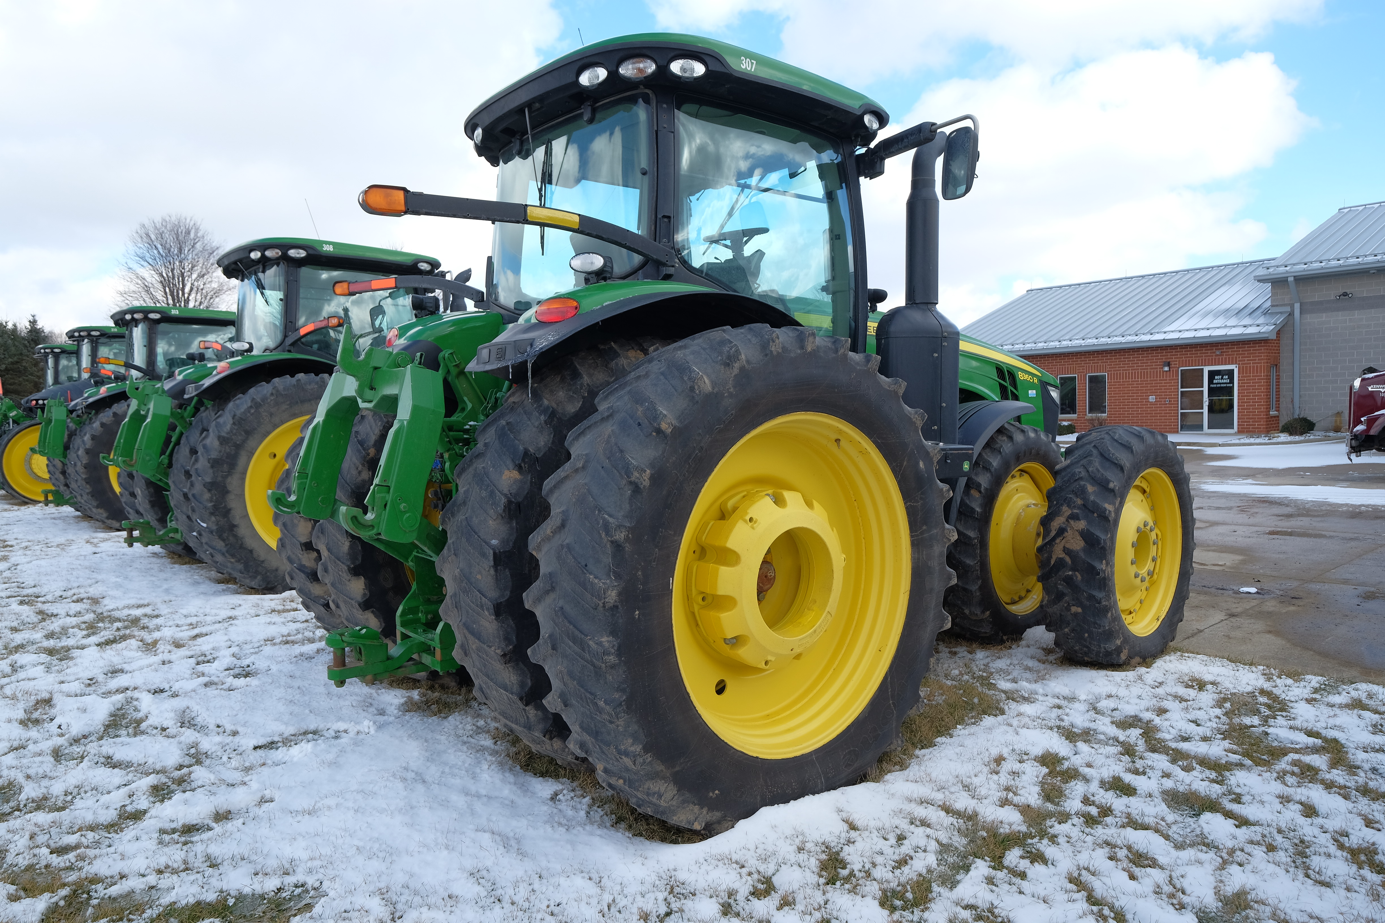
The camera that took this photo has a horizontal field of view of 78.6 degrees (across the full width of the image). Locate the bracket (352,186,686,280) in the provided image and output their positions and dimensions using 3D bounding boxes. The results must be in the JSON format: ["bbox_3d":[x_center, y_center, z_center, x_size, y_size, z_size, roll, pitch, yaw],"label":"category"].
[{"bbox_3d":[-0.598,-0.908,3.360,1.430,0.220,0.100,-1,3,-40],"label":"bracket"}]

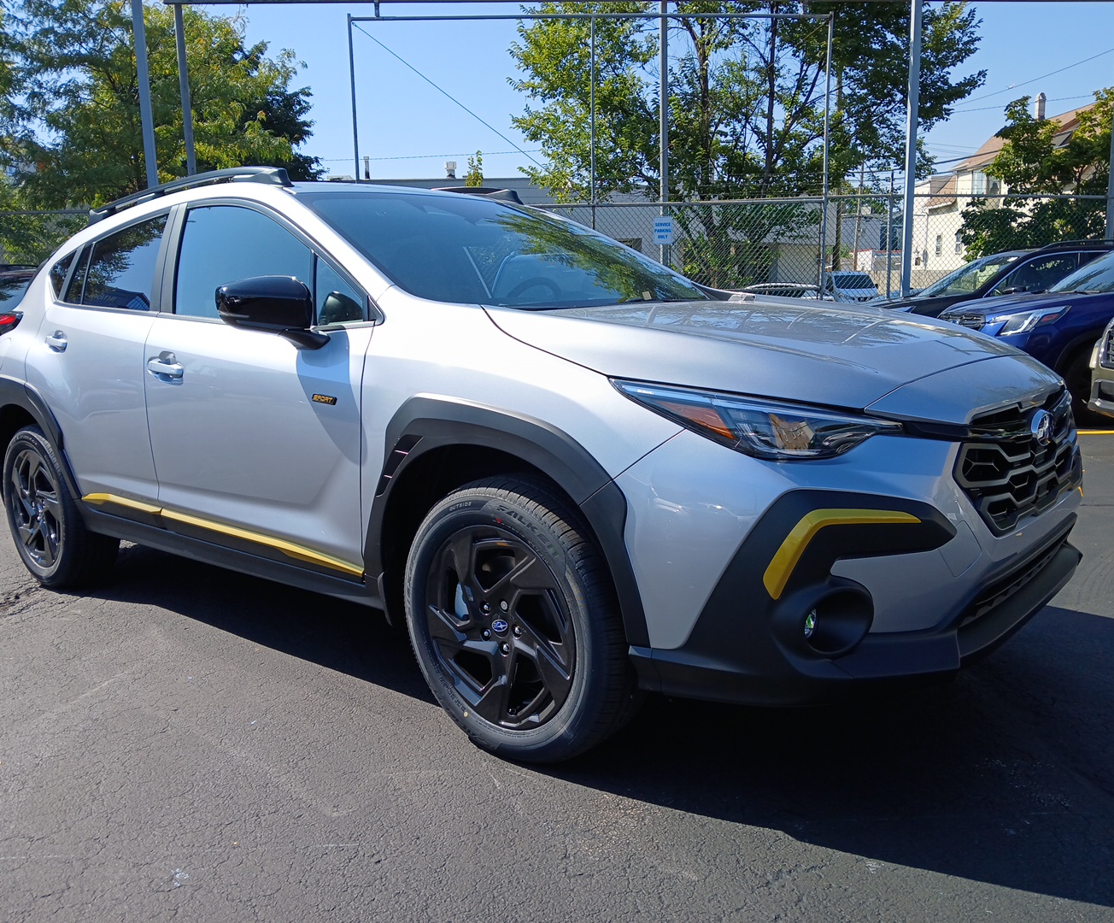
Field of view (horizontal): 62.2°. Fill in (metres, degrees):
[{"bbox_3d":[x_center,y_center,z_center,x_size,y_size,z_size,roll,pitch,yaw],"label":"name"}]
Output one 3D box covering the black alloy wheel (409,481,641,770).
[{"bbox_3d":[-0.082,0.378,2.265,0.700,0.700,0.230,6,11,40],"label":"black alloy wheel"}]

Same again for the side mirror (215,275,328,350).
[{"bbox_3d":[-0.786,-0.408,2.542,0.220,0.200,0.220,6,11,40],"label":"side mirror"}]

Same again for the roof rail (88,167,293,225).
[{"bbox_3d":[-1.440,-0.996,3.490,1.490,0.090,0.070,6,11,40],"label":"roof rail"}]

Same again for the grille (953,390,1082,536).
[{"bbox_3d":[1.127,-0.011,2.210,0.120,0.285,0.860,6,11,40],"label":"grille"}]

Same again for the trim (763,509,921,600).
[{"bbox_3d":[0.571,0.173,1.847,0.335,0.185,0.075,-3,8,-11],"label":"trim"}]

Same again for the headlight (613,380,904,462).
[{"bbox_3d":[0.406,-0.087,1.896,0.530,0.175,0.300,6,11,40],"label":"headlight"}]

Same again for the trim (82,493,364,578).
[{"bbox_3d":[-1.193,0.210,3.066,1.750,0.085,0.045,6,11,40],"label":"trim"}]

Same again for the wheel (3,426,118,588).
[{"bbox_3d":[-2.131,0.180,3.965,0.700,0.700,0.230,6,11,40],"label":"wheel"}]

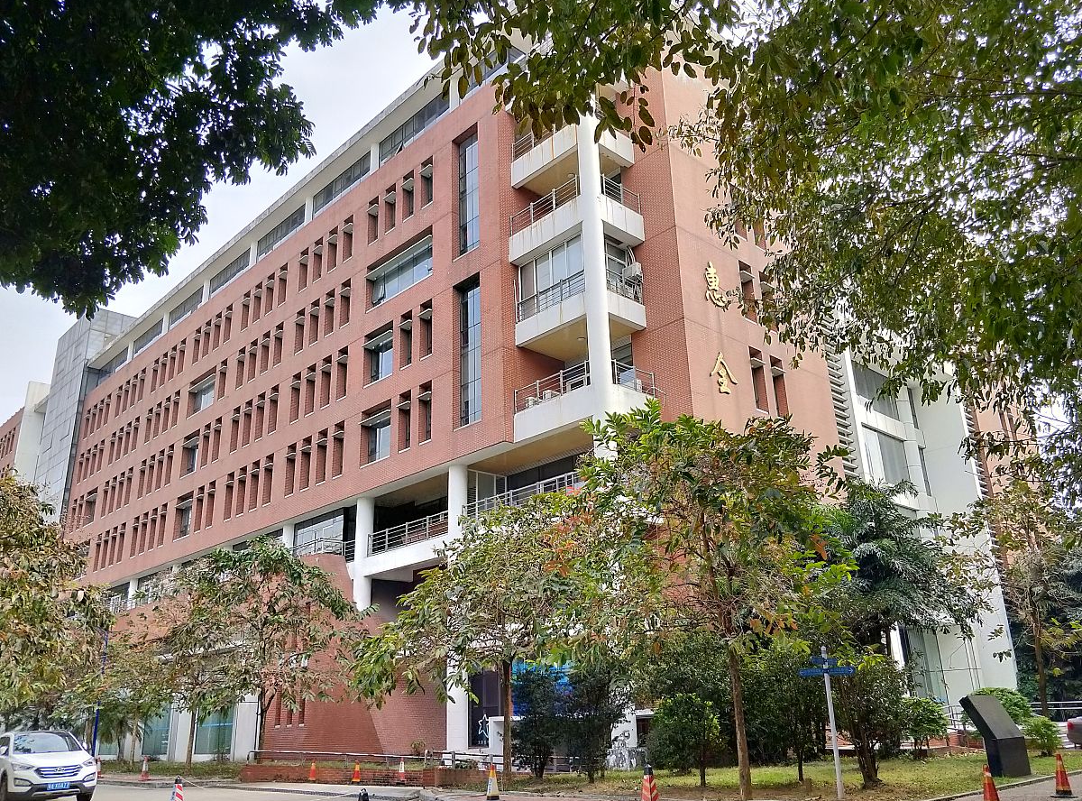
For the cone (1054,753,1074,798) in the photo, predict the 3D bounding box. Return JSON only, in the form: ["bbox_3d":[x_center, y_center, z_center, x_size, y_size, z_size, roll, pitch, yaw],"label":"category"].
[{"bbox_3d":[9.423,6.769,14.079,0.400,0.700,0.400,-13,-23,28],"label":"cone"}]

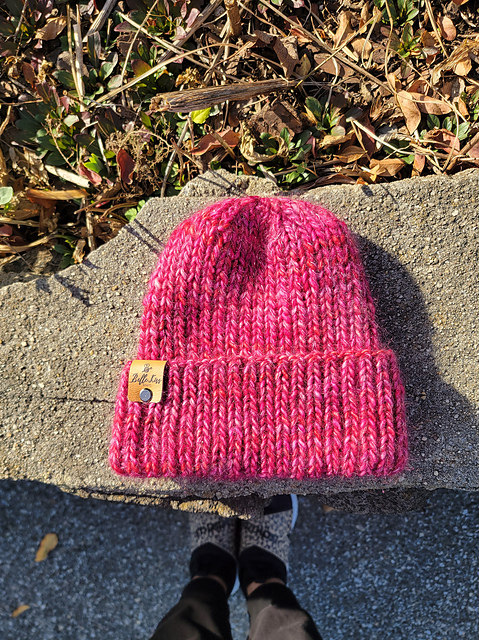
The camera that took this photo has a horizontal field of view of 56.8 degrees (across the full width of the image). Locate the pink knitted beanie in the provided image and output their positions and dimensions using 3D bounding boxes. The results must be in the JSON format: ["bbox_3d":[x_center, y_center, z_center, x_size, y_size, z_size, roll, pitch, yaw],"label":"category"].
[{"bbox_3d":[0.015,0.004,0.384,0.236,0.075,0.251,0,71,0],"label":"pink knitted beanie"}]

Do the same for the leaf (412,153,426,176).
[{"bbox_3d":[0.210,-0.181,0.519,0.015,0.015,0.034,16,72,6],"label":"leaf"}]

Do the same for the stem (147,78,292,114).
[{"bbox_3d":[-0.018,-0.275,0.541,0.180,0.022,0.024,-11,71,-4],"label":"stem"}]

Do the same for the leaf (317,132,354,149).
[{"bbox_3d":[0.106,-0.199,0.488,0.042,0.010,0.009,-21,89,6],"label":"leaf"}]

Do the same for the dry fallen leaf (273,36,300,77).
[{"bbox_3d":[0.055,-0.310,0.521,0.024,0.012,0.046,-20,94,5],"label":"dry fallen leaf"}]

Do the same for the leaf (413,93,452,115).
[{"bbox_3d":[0.216,-0.243,0.498,0.046,0.008,0.020,24,92,9],"label":"leaf"}]

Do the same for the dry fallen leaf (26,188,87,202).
[{"bbox_3d":[-0.189,-0.129,0.458,0.058,0.011,0.011,-4,88,-11],"label":"dry fallen leaf"}]

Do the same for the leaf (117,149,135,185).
[{"bbox_3d":[-0.119,-0.160,0.464,0.017,0.009,0.036,-13,99,-8],"label":"leaf"}]

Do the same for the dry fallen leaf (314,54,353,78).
[{"bbox_3d":[0.123,-0.330,0.570,0.057,0.012,0.032,31,74,10],"label":"dry fallen leaf"}]

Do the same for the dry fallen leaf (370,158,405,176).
[{"bbox_3d":[0.160,-0.165,0.476,0.034,0.010,0.018,3,90,9],"label":"dry fallen leaf"}]

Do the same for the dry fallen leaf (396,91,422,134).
[{"bbox_3d":[0.203,-0.247,0.529,0.028,0.014,0.064,-8,71,-3],"label":"dry fallen leaf"}]

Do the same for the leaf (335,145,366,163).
[{"bbox_3d":[0.122,-0.179,0.481,0.034,0.009,0.017,-7,89,7],"label":"leaf"}]

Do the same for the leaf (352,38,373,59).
[{"bbox_3d":[0.148,-0.325,0.532,0.023,0.008,0.022,-7,95,8],"label":"leaf"}]

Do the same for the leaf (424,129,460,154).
[{"bbox_3d":[0.244,-0.214,0.530,0.044,0.020,0.040,24,73,8],"label":"leaf"}]

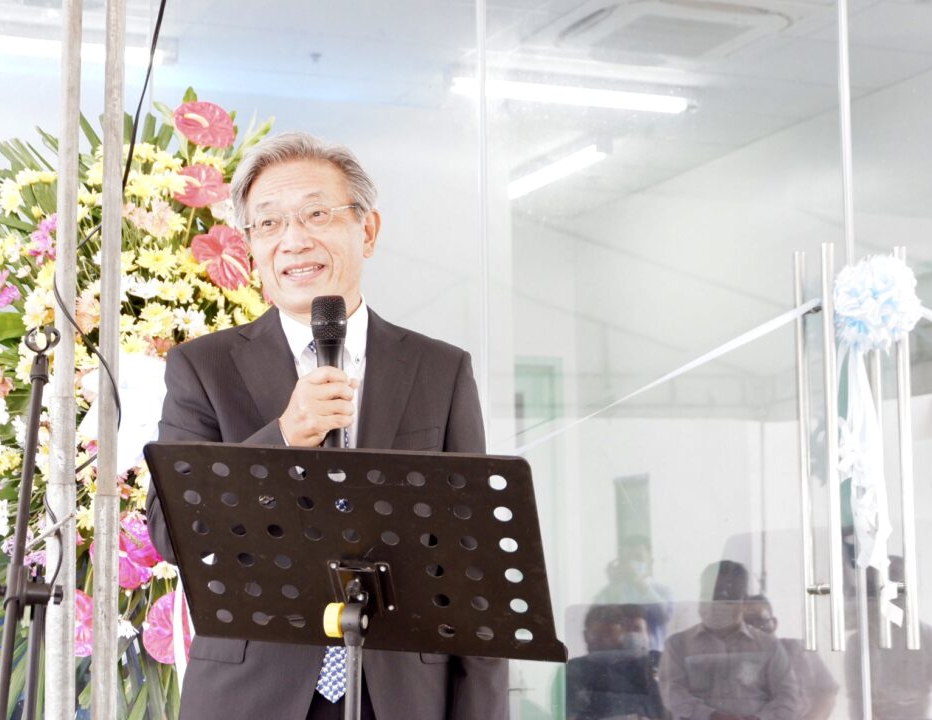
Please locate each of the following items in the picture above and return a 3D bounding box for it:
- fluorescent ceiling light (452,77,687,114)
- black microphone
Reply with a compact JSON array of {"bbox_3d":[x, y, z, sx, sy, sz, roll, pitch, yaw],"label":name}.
[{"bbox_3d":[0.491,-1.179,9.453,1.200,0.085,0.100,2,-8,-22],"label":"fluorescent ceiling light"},{"bbox_3d":[-0.181,0.042,2.930,0.050,0.255,0.050,-2,-2,0],"label":"black microphone"}]

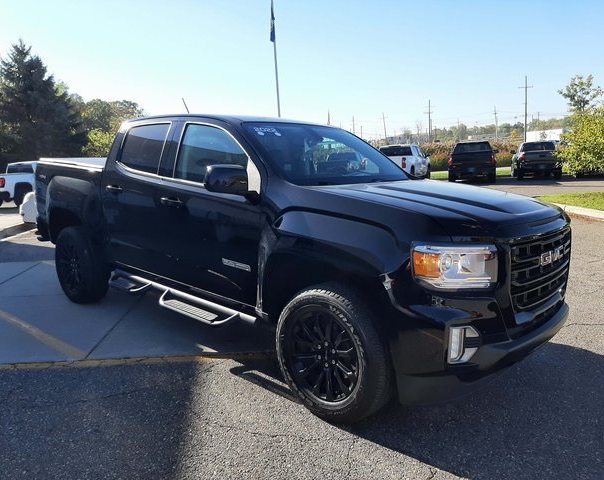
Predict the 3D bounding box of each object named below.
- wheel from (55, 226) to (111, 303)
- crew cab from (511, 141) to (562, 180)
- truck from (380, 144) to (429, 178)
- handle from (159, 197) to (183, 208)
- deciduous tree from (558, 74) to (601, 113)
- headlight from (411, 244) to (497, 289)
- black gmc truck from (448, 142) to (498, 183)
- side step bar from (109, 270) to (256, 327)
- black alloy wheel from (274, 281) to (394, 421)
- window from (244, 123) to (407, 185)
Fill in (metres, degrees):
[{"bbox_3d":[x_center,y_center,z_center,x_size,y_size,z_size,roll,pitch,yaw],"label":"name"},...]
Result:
[{"bbox_3d":[-2.220,0.246,4.890,0.775,0.775,0.270,8,12,41],"label":"wheel"},{"bbox_3d":[11.500,-3.930,23.570,1.910,1.790,5.400,2,10,20],"label":"crew cab"},{"bbox_3d":[4.830,-3.800,23.700,2.070,1.940,5.850,2,11,23],"label":"truck"},{"bbox_3d":[-0.931,-0.268,3.430,0.240,0.050,0.060,8,12,41],"label":"handle"},{"bbox_3d":[17.318,-7.395,30.000,2.600,5.600,2.600,4,11,30],"label":"deciduous tree"},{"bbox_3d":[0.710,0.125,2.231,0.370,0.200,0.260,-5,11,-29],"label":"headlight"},{"bbox_3d":[8.276,-3.836,23.116,2.060,1.920,5.880,2,10,20],"label":"black gmc truck"},{"bbox_3d":[-0.996,0.409,3.597,1.840,0.125,0.200,9,13,42],"label":"side step bar"},{"bbox_3d":[0.177,0.623,2.680,0.770,0.770,0.260,9,13,42],"label":"black alloy wheel"},{"bbox_3d":[0.236,-0.667,3.496,1.420,0.150,0.740,-10,48,-47],"label":"window"}]

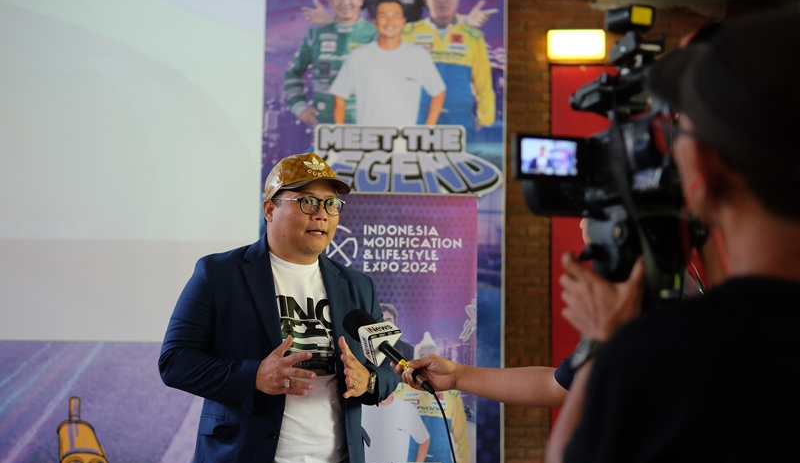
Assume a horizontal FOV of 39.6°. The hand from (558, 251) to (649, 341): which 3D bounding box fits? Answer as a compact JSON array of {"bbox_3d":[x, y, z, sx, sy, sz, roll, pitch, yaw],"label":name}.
[{"bbox_3d":[0.268,0.087,1.470,0.105,0.115,0.120,2,-3,-23],"label":"hand"}]

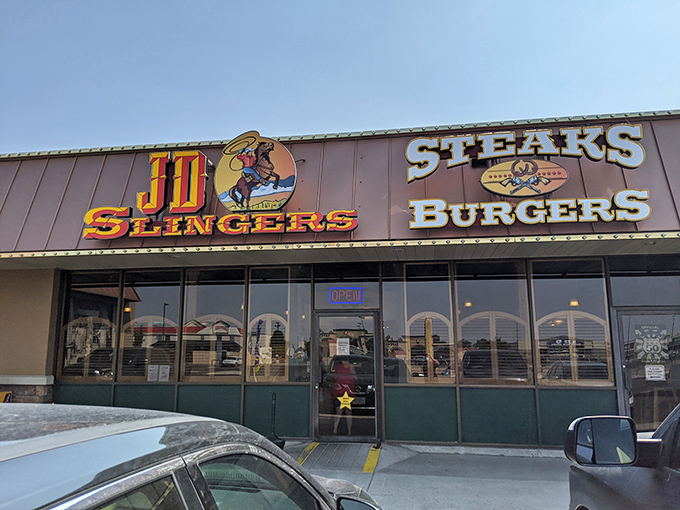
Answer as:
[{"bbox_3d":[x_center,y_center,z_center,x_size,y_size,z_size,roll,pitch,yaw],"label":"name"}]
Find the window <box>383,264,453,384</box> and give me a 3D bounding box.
[{"bbox_3d":[1.327,1.147,8.967,1.187,2.041,0.080,-2,-9,9],"label":"window"}]

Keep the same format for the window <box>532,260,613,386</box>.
[{"bbox_3d":[3.749,1.083,8.596,1.176,2.041,0.080,-2,-9,9],"label":"window"}]

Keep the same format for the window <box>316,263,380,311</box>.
[{"bbox_3d":[0.116,0.560,9.253,1.182,0.786,0.080,-2,-9,9],"label":"window"}]

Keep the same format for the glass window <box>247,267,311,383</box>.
[{"bbox_3d":[-1.088,1.211,9.336,1.178,2.041,0.080,-2,-9,9],"label":"glass window"}]

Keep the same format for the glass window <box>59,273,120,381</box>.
[{"bbox_3d":[-4.677,1.307,9.886,1.148,2.041,0.080,-2,-9,9],"label":"glass window"}]

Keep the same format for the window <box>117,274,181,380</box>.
[{"bbox_3d":[-3.490,1.275,9.704,1.175,2.041,0.080,-2,-9,9],"label":"window"}]

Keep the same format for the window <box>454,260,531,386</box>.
[{"bbox_3d":[2.540,1.115,8.781,1.189,2.041,0.080,-2,-9,9],"label":"window"}]

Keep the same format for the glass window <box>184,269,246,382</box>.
[{"bbox_3d":[-2.289,1.243,9.520,1.174,2.041,0.080,-2,-9,9],"label":"glass window"}]

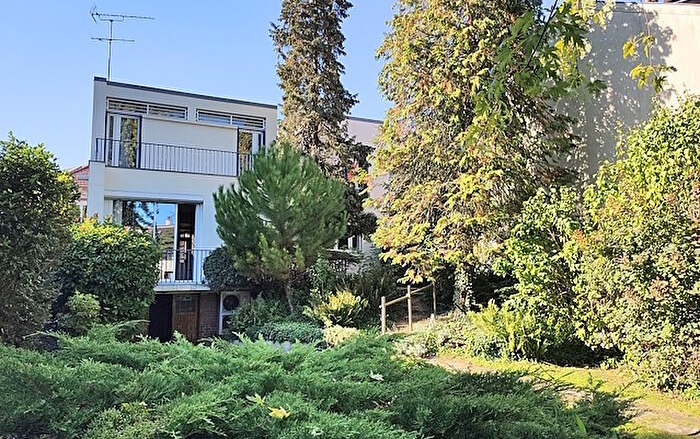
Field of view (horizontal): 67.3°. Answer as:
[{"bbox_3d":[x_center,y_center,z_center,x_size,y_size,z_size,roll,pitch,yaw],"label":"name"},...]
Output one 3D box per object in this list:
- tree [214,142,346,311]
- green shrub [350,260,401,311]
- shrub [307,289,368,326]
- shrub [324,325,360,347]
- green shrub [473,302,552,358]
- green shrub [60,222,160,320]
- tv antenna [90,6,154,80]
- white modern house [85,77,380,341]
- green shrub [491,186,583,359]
[{"bbox_3d":[-1.718,0.223,13.000,3.100,4.173,3.007,-1,-6,0],"label":"tree"},{"bbox_3d":[0.611,1.606,12.600,1.138,1.255,1.081,-1,-6,0],"label":"green shrub"},{"bbox_3d":[-0.303,1.883,11.000,1.232,0.812,1.171,-1,-6,0],"label":"shrub"},{"bbox_3d":[-0.165,2.289,10.200,0.700,0.452,0.665,-1,-6,0],"label":"shrub"},{"bbox_3d":[2.734,1.879,8.900,1.254,0.952,1.129,-1,-6,0],"label":"green shrub"},{"bbox_3d":[-5.260,1.181,11.500,2.119,2.291,2.013,-1,-6,0],"label":"green shrub"},{"bbox_3d":[-7.269,-5.623,16.800,2.050,2.400,0.700,0,-6,-11],"label":"tv antenna"},{"bbox_3d":[-4.751,0.228,19.981,9.550,8.100,7.000,2,-7,-28],"label":"white modern house"},{"bbox_3d":[3.370,0.958,9.500,1.579,3.049,1.579,-1,-6,0],"label":"green shrub"}]

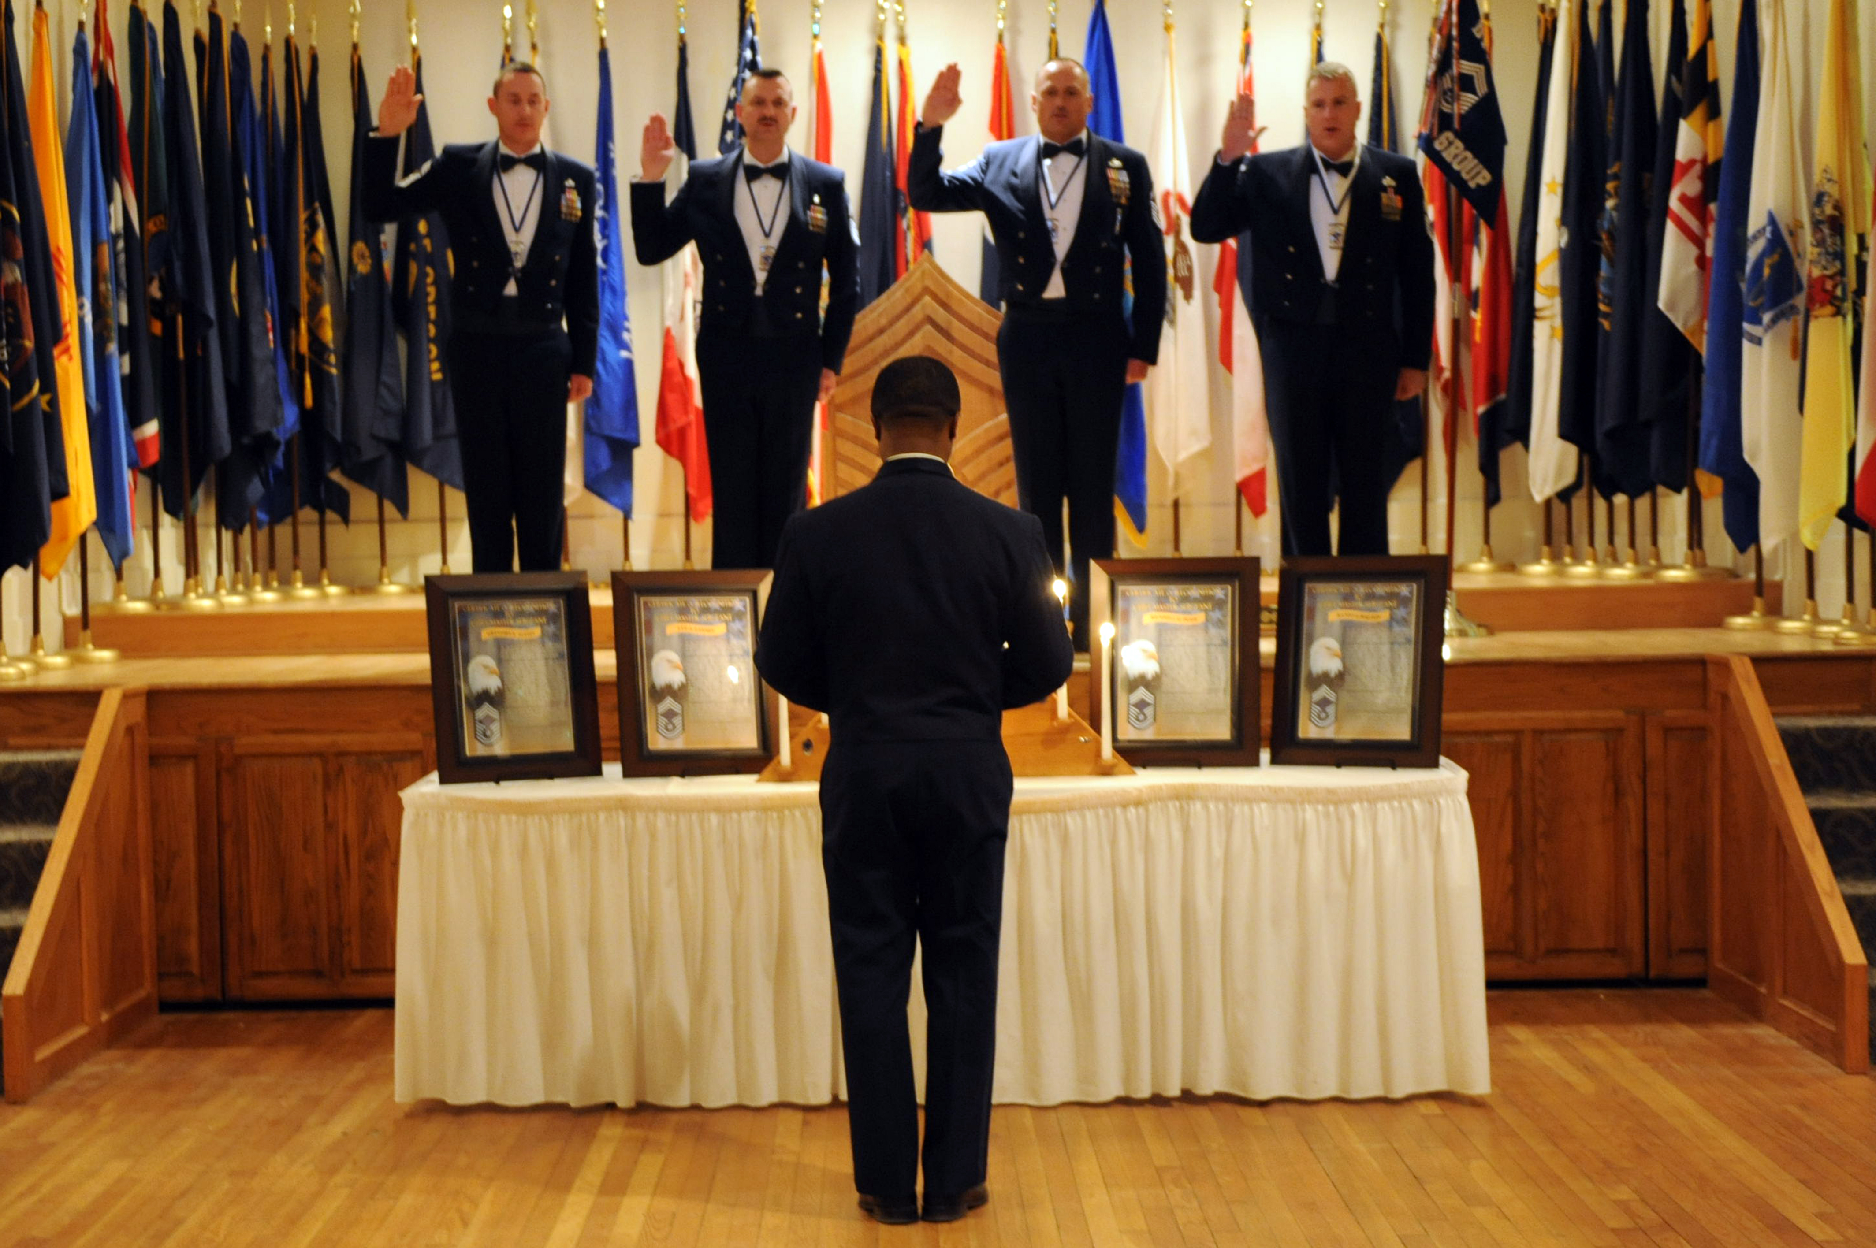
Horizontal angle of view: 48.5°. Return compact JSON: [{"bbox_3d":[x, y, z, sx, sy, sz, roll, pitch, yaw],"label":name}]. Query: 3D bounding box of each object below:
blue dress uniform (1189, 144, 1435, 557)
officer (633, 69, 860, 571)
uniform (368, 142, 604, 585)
[{"bbox_3d":[1.139,-0.728,6.335,0.710,1.510,0.380,-1,4,5],"label":"blue dress uniform"},{"bbox_3d":[-0.577,-0.794,6.289,0.670,1.790,0.390,-1,4,-2],"label":"officer"},{"bbox_3d":[-1.380,-0.698,6.276,0.680,1.560,0.380,-1,4,-4],"label":"uniform"}]

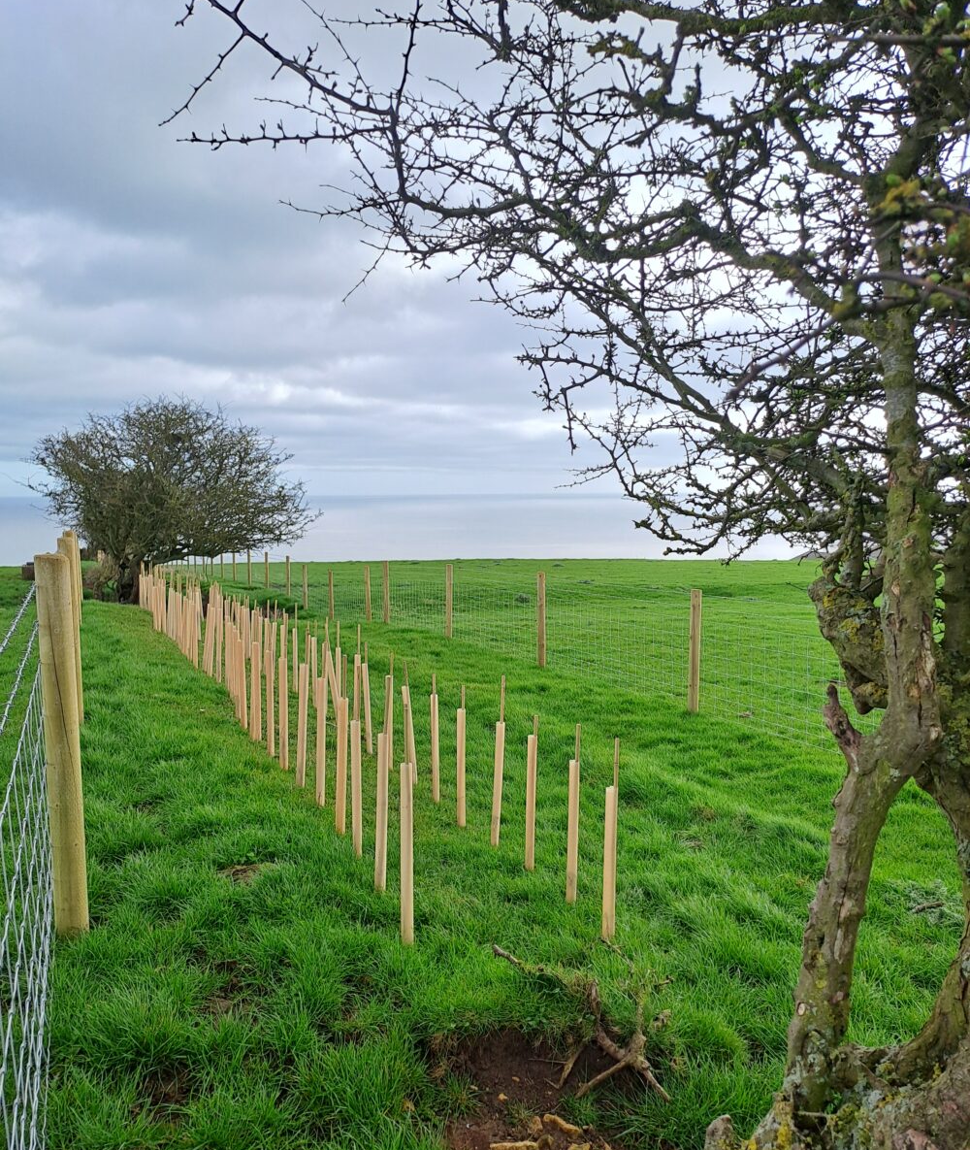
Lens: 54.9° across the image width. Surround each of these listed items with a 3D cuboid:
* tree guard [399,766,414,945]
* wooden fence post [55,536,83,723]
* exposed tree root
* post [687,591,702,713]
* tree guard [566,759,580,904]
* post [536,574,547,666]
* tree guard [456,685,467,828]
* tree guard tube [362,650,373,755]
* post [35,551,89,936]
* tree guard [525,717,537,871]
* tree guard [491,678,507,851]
[{"bbox_3d":[-0.254,0.903,3.032,0.042,0.600,0.042,0,5,0],"label":"tree guard"},{"bbox_3d":[-2.681,0.363,6.056,0.104,1.200,0.104,-1,6,0],"label":"wooden fence post"},{"bbox_3d":[0.284,1.340,2.780,0.500,0.250,0.480,0,5,0],"label":"exposed tree root"},{"bbox_3d":[2.059,0.752,9.160,0.097,1.200,0.097,0,5,0],"label":"post"},{"bbox_3d":[0.364,1.060,3.858,0.042,0.600,0.042,0,5,0],"label":"tree guard"},{"bbox_3d":[0.714,0.567,11.728,0.097,1.200,0.097,-3,6,-27],"label":"post"},{"bbox_3d":[-0.113,0.908,4.680,0.046,0.723,0.046,1,5,0],"label":"tree guard"},{"bbox_3d":[-0.767,0.841,6.124,0.046,0.677,0.046,-2,5,0],"label":"tree guard tube"},{"bbox_3d":[-1.321,0.536,2.920,0.104,1.200,0.104,-1,5,0],"label":"post"},{"bbox_3d":[0.209,0.953,4.068,0.046,0.681,0.046,2,5,0],"label":"tree guard"},{"bbox_3d":[0.069,0.896,4.493,0.046,0.831,0.046,3,5,0],"label":"tree guard"}]

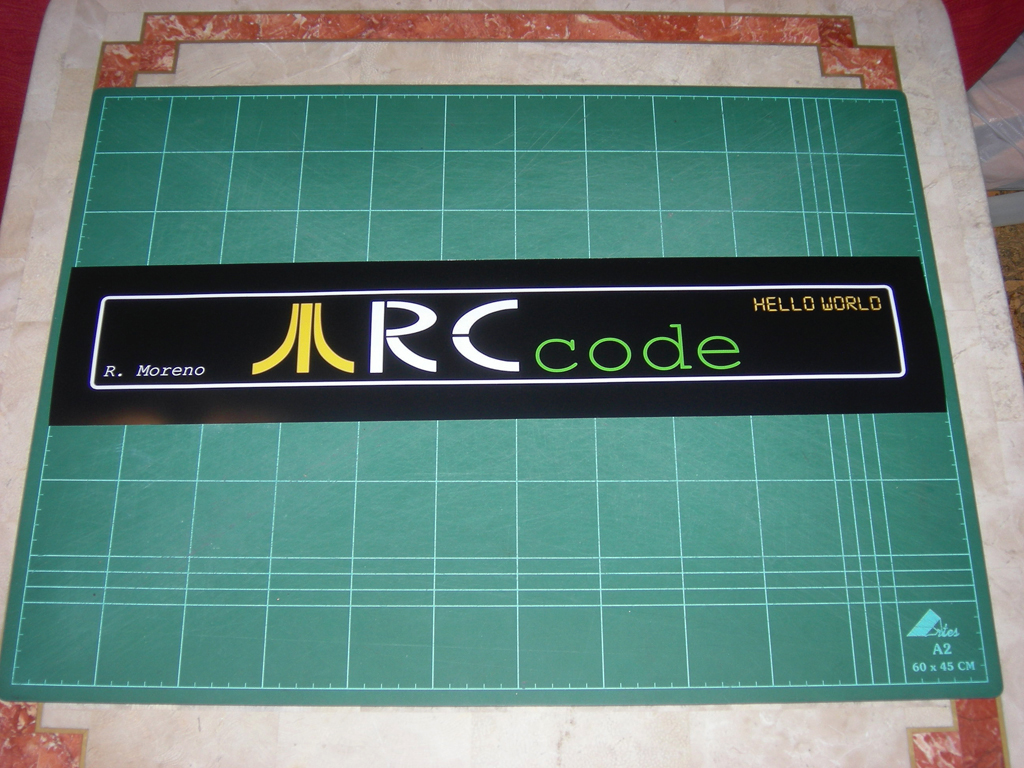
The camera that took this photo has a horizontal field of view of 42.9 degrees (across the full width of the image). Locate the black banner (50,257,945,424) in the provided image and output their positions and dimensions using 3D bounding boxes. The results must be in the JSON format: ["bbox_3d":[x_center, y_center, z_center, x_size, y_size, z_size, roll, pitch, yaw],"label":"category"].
[{"bbox_3d":[-0.009,-0.031,0.855,0.583,0.005,0.119,-1,64,-1],"label":"black banner"}]

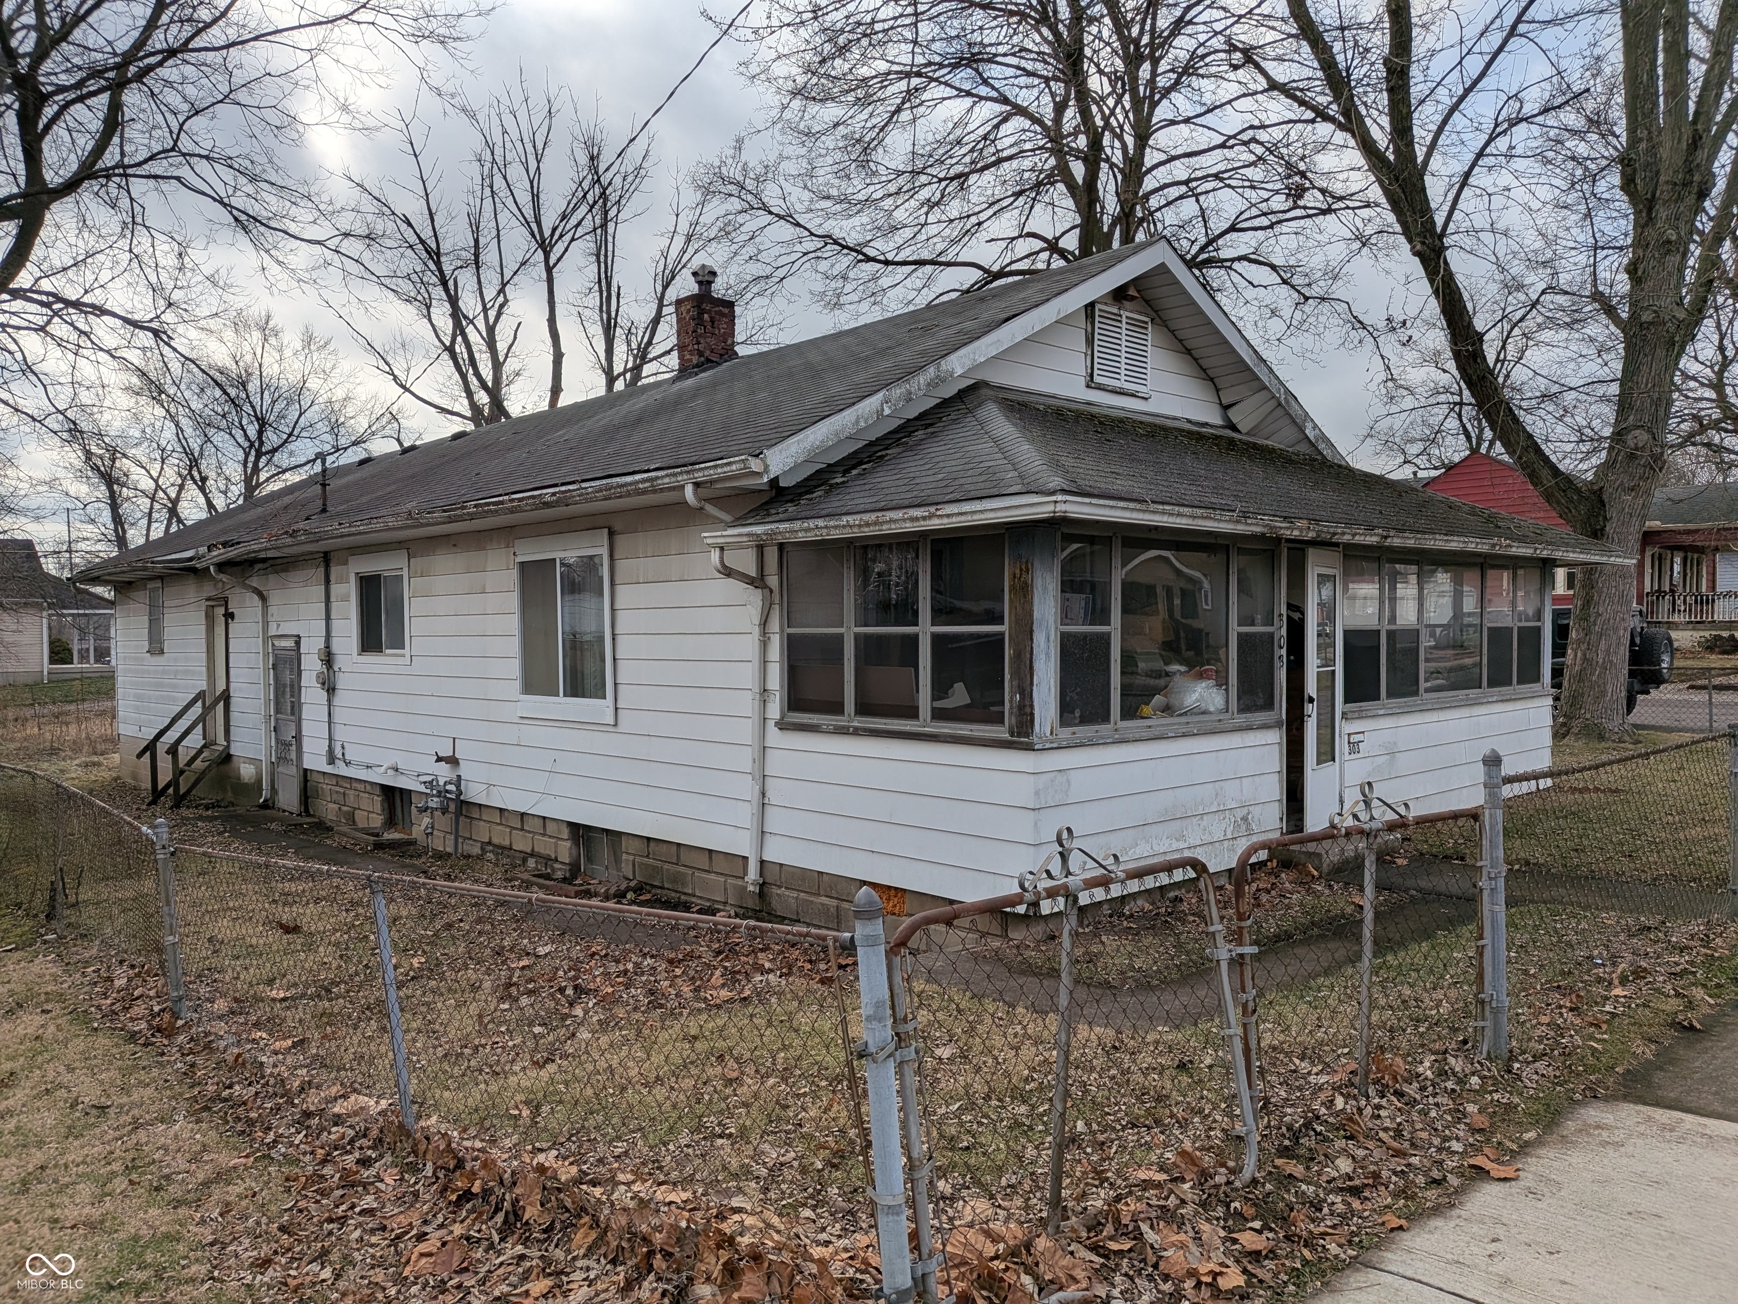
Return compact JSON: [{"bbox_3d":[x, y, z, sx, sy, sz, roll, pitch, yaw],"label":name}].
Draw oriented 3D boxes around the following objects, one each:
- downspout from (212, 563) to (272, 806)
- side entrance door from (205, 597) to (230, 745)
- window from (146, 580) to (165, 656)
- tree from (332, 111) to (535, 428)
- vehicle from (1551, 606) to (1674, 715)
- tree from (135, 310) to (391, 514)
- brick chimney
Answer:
[{"bbox_3d":[-8.229,0.394,15.745,0.420,3.200,0.850,-1,1,-45],"label":"downspout"},{"bbox_3d":[-9.202,0.292,17.070,0.100,2.060,0.920,-1,1,-45],"label":"side entrance door"},{"bbox_3d":[-11.362,-0.547,19.172,0.090,1.160,0.820,-1,1,-45],"label":"window"},{"bbox_3d":[-10.809,-5.853,30.094,5.070,15.240,5.000,0,1,-20],"label":"tree"},{"bbox_3d":[10.217,0.108,18.931,1.780,1.800,4.000,-1,1,-45],"label":"vehicle"},{"bbox_3d":[-22.615,-5.492,45.090,9.530,14.620,9.000,-1,1,-27],"label":"tree"},{"bbox_3d":[-2.168,-4.391,16.068,0.600,1.450,0.460,-1,1,-45],"label":"brick chimney"}]

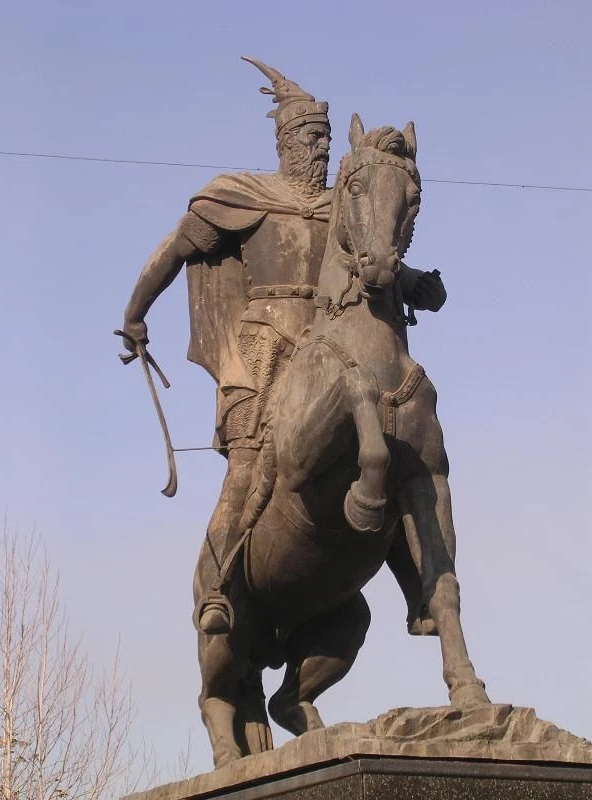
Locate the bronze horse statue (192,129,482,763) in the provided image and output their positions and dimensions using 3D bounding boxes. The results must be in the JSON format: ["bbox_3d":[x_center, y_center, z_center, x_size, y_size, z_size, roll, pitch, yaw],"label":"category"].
[{"bbox_3d":[0.185,0.269,16.102,1.050,3.694,2.800,6,-17,-25],"label":"bronze horse statue"}]

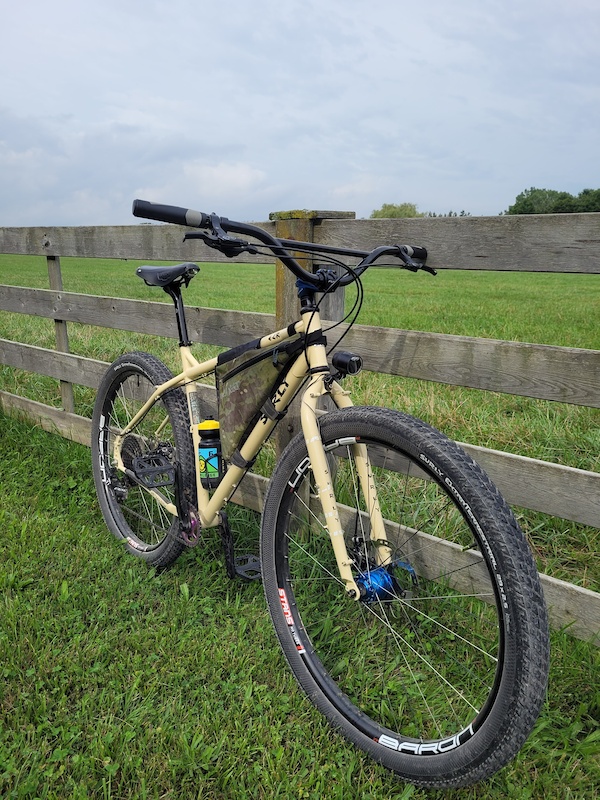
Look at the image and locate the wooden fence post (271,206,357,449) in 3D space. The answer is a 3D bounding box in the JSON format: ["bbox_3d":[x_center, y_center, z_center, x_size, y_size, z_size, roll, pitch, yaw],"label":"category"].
[{"bbox_3d":[0.038,-0.039,2.118,0.190,1.194,0.190,12,19,38],"label":"wooden fence post"}]

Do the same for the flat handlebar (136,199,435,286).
[{"bbox_3d":[0.041,-0.320,1.332,0.820,0.140,0.140,-4,14,-39],"label":"flat handlebar"}]

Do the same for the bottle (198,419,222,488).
[{"bbox_3d":[-0.257,0.154,1.741,0.073,0.200,0.073,-4,-4,-39],"label":"bottle"}]

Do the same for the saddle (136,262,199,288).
[{"bbox_3d":[-0.382,-0.382,1.849,0.155,0.085,0.275,-4,14,-39],"label":"saddle"}]

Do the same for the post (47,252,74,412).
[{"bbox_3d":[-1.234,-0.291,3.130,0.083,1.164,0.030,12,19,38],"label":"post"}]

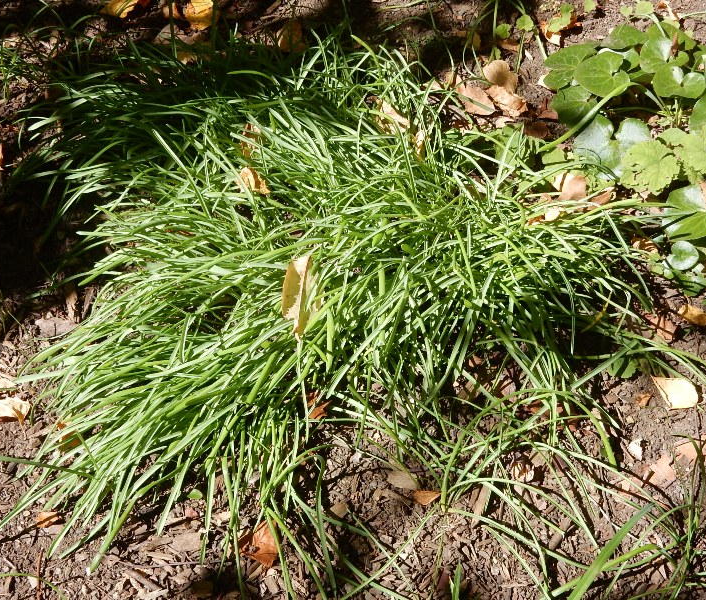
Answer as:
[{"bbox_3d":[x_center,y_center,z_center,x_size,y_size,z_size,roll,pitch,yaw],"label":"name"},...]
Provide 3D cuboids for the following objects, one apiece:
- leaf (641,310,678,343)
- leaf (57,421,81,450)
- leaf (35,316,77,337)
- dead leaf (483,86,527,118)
[{"bbox_3d":[0.387,0.033,1.458,0.026,0.014,0.047,-15,50,-13],"label":"leaf"},{"bbox_3d":[-0.287,0.137,1.195,0.018,0.012,0.029,0,48,0],"label":"leaf"},{"bbox_3d":[-0.368,0.032,1.465,0.048,0.010,0.021,-9,49,-8],"label":"leaf"},{"bbox_3d":[0.228,-0.299,1.752,0.038,0.020,0.076,-34,56,-26],"label":"dead leaf"}]

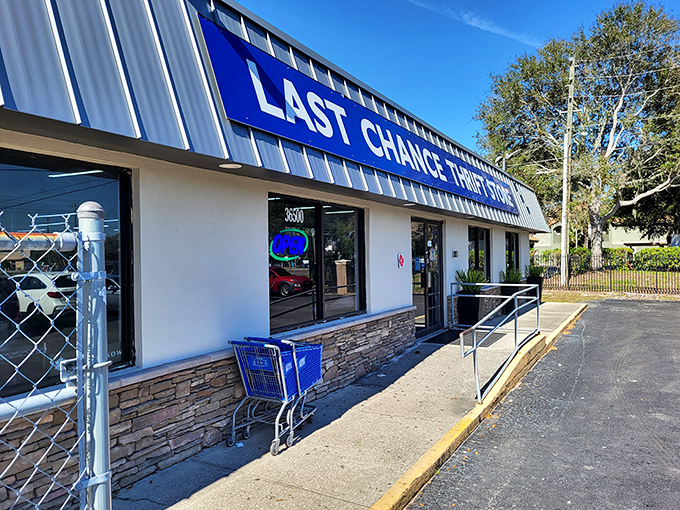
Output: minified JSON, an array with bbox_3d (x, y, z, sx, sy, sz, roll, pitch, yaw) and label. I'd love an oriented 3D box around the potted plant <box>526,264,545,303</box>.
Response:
[{"bbox_3d":[6.550,0.955,17.111,0.580,1.350,0.580,-1,0,30],"label":"potted plant"}]

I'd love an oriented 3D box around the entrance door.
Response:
[{"bbox_3d":[1.647,0.417,9.834,0.100,2.200,1.880,-1,0,30],"label":"entrance door"}]

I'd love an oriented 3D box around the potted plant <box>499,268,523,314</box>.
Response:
[{"bbox_3d":[4.809,0.997,14.247,0.600,1.310,0.620,-1,0,30],"label":"potted plant"}]

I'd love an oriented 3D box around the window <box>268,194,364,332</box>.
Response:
[{"bbox_3d":[-0.230,0.092,6.546,0.100,1.540,2.370,-1,0,30],"label":"window"}]

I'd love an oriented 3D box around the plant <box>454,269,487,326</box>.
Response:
[{"bbox_3d":[2.836,0.990,10.940,0.640,1.360,0.670,-1,0,30],"label":"plant"}]

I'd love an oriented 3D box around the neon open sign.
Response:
[{"bbox_3d":[-0.588,-0.120,6.038,0.060,0.380,0.740,-1,0,30],"label":"neon open sign"}]

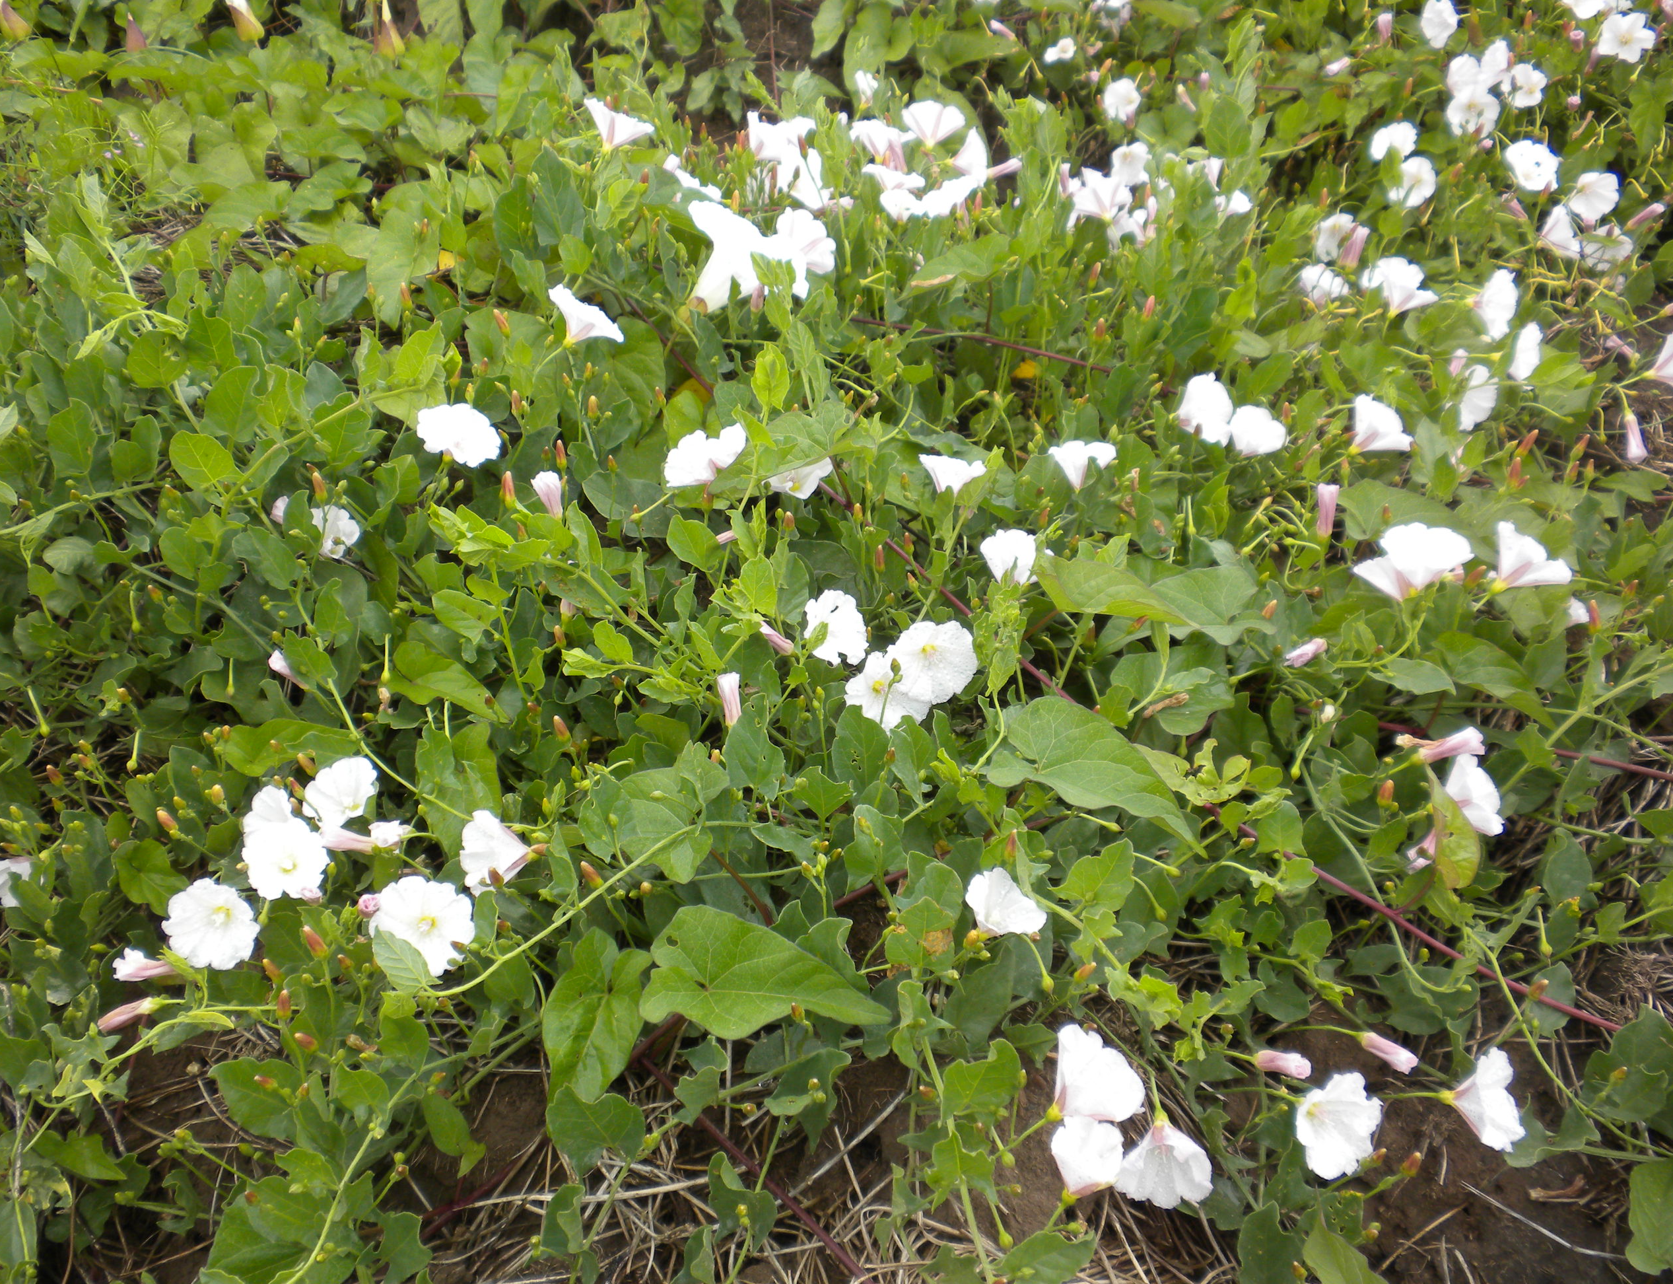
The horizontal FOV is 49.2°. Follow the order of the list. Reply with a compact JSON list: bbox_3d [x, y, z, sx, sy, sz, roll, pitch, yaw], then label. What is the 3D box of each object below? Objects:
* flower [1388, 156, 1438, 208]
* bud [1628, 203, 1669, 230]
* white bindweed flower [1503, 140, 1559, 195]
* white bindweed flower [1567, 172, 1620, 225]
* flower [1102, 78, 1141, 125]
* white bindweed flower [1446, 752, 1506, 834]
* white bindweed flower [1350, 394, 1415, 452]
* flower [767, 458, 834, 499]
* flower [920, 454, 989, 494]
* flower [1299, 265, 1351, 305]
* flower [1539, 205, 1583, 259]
[{"bbox_3d":[0.331,-0.264,1.051,0.029,0.029,0.018,5,21,6],"label":"flower"},{"bbox_3d":[0.385,-0.202,0.870,0.018,0.007,0.007,-27,39,12],"label":"bud"},{"bbox_3d":[0.329,-0.222,0.880,0.031,0.019,0.031,-25,75,-24],"label":"white bindweed flower"},{"bbox_3d":[0.362,-0.217,0.880,0.016,0.026,0.026,24,20,-47],"label":"white bindweed flower"},{"bbox_3d":[0.182,-0.344,1.164,0.027,0.027,0.018,27,27,26],"label":"flower"},{"bbox_3d":[0.243,0.064,0.713,0.024,0.034,0.034,-22,43,7],"label":"white bindweed flower"},{"bbox_3d":[0.221,-0.085,0.760,0.019,0.031,0.031,-46,46,15],"label":"white bindweed flower"},{"bbox_3d":[-0.013,-0.062,0.665,0.025,0.016,0.024,0,49,0],"label":"flower"},{"bbox_3d":[0.042,-0.059,0.660,0.025,0.018,0.024,0,6,0],"label":"flower"},{"bbox_3d":[0.262,-0.190,0.982,0.028,0.021,0.028,2,3,2],"label":"flower"},{"bbox_3d":[0.402,-0.225,1.023,0.022,0.032,0.032,-20,41,16],"label":"flower"}]

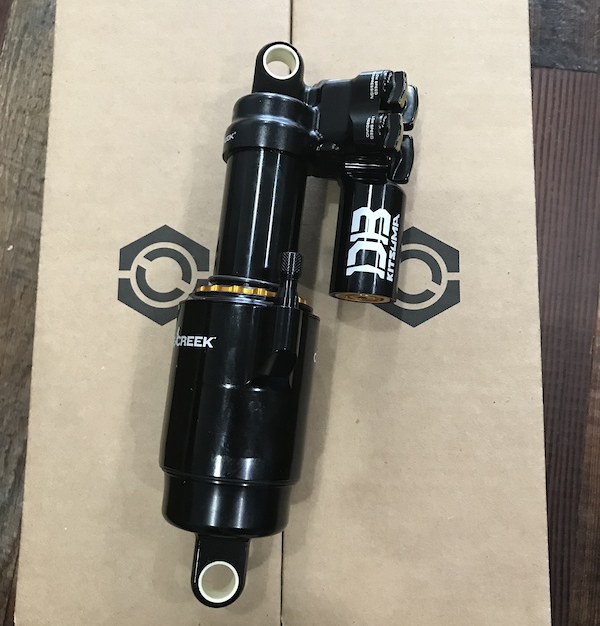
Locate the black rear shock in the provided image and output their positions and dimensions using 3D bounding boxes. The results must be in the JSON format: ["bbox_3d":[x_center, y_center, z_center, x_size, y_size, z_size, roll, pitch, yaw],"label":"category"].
[{"bbox_3d":[-0.001,0.002,0.279,0.099,0.059,0.240,8,82,-10],"label":"black rear shock"}]

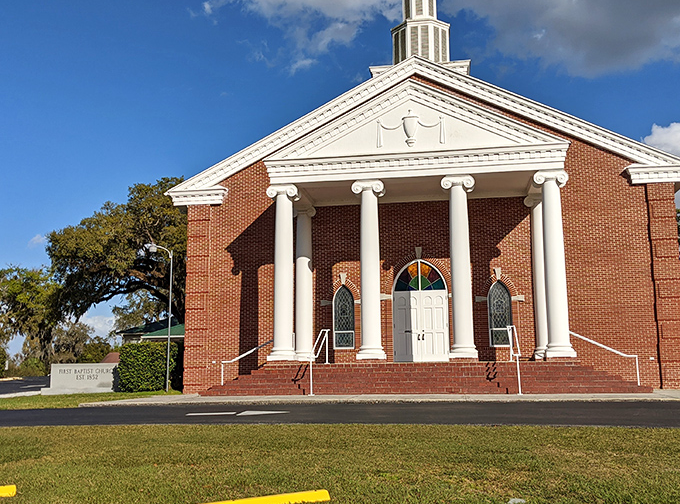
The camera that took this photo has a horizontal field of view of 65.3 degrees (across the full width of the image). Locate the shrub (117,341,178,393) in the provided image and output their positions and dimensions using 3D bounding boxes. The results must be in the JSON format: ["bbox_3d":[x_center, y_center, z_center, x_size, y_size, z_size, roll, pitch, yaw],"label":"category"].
[{"bbox_3d":[-7.400,4.450,20.600,1.950,1.830,1.350,-2,-9,6],"label":"shrub"}]

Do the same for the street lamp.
[{"bbox_3d":[-6.830,2.390,19.760,1.050,5.450,0.350,-2,-9,6],"label":"street lamp"}]

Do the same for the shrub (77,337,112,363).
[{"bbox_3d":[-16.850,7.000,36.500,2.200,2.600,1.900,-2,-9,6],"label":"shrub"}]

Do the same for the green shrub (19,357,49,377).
[{"bbox_3d":[-21.200,8.000,36.500,1.700,1.350,1.500,-2,-9,6],"label":"green shrub"}]

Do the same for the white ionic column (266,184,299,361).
[{"bbox_3d":[-1.770,0.574,16.600,0.950,5.540,0.850,-2,-9,6],"label":"white ionic column"}]

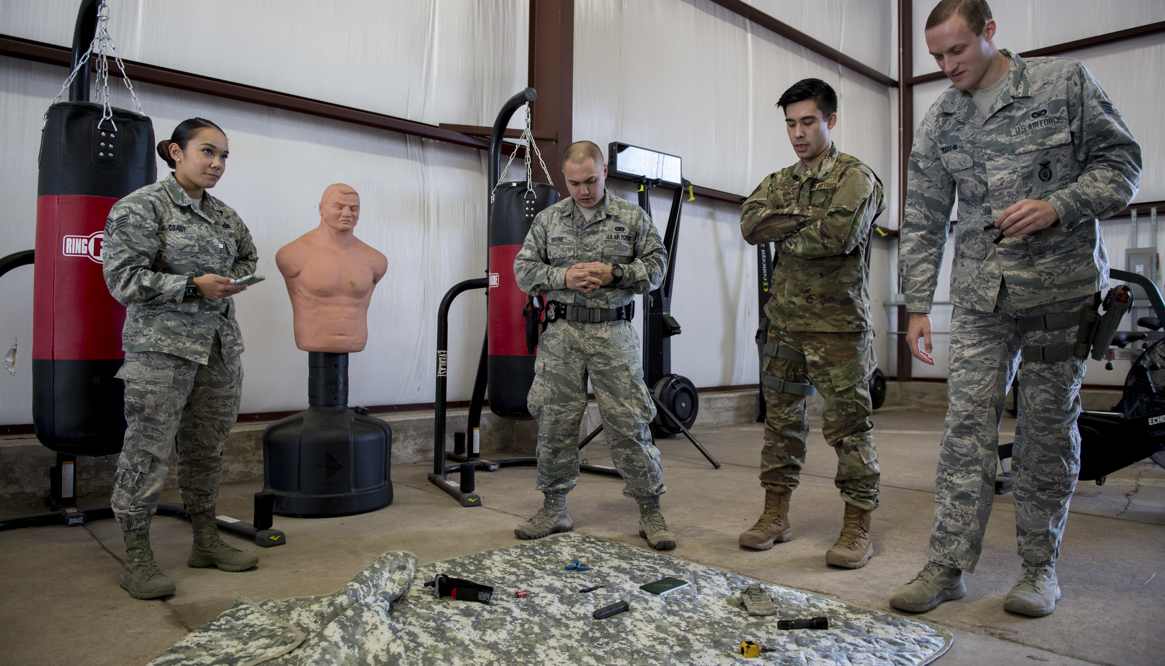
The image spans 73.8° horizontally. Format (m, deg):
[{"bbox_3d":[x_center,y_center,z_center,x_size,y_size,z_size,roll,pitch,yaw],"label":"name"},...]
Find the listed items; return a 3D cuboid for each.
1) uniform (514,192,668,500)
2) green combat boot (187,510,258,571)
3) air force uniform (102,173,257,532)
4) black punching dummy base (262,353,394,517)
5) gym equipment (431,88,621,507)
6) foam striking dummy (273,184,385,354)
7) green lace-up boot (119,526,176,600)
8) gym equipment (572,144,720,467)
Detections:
[{"bbox_3d":[0.044,0.051,3.140,0.620,1.260,0.400,1,0,7],"label":"uniform"},{"bbox_3d":[-1.262,0.709,2.732,0.275,0.220,0.105,1,0,18],"label":"green combat boot"},{"bbox_3d":[-1.341,0.050,2.610,0.420,1.170,0.500,0,0,30],"label":"air force uniform"},{"bbox_3d":[-1.226,0.464,3.765,0.600,0.730,0.600,0,0,-20],"label":"black punching dummy base"},{"bbox_3d":[-0.437,-0.267,4.521,1.170,2.200,1.320,1,0,-37],"label":"gym equipment"},{"bbox_3d":[-1.207,-0.308,3.741,0.530,0.810,0.280,1,0,-38],"label":"foam striking dummy"},{"bbox_3d":[-1.388,0.705,2.482,0.275,0.225,0.105,0,0,38],"label":"green lace-up boot"},{"bbox_3d":[0.472,-0.228,5.581,0.950,2.150,1.000,1,0,-43],"label":"gym equipment"}]

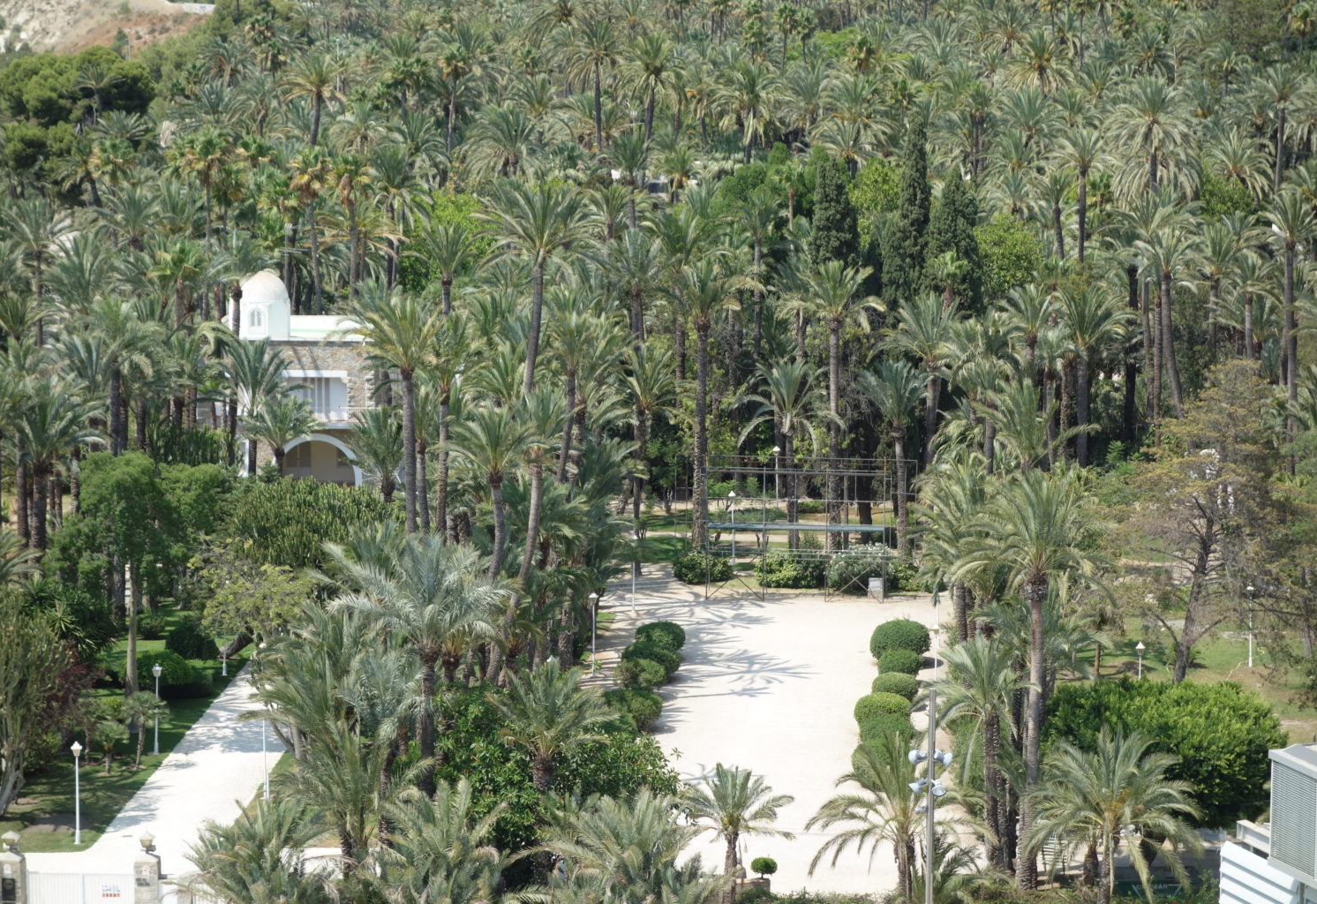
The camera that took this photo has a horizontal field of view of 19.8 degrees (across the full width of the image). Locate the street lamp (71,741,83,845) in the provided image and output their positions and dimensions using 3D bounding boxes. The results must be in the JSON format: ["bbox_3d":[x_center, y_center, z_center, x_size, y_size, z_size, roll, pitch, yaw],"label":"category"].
[{"bbox_3d":[-21.209,12.410,137.136,0.450,3.870,0.450,0,8,0],"label":"street lamp"}]

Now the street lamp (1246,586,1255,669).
[{"bbox_3d":[26.357,7.851,167.696,0.420,3.850,0.420,0,9,0],"label":"street lamp"}]

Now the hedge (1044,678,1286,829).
[{"bbox_3d":[18.778,11.275,139.526,8.600,5.000,6.200,0,9,0],"label":"hedge"}]

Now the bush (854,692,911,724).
[{"bbox_3d":[9.355,10.774,156.881,2.400,1.500,2.300,0,9,0],"label":"bush"}]

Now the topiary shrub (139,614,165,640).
[{"bbox_3d":[-22.666,7.819,168.414,1.232,1.135,1.232,0,9,0],"label":"topiary shrub"}]

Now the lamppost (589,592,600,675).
[{"bbox_3d":[-2.856,8.096,166.740,0.430,3.810,0.430,0,8,0],"label":"lamppost"}]

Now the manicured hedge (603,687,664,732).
[{"bbox_3d":[-1.016,10.684,156.889,2.450,1.620,2.400,0,8,0],"label":"manicured hedge"}]

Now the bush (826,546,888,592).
[{"bbox_3d":[10.240,5.850,194.070,3.170,2.100,2.700,0,9,0],"label":"bush"}]

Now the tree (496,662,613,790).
[{"bbox_3d":[-4.111,10.635,143.617,4.800,5.610,4.800,0,8,0],"label":"tree"}]

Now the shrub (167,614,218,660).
[{"bbox_3d":[-21.096,8.309,170.846,2.450,1.950,2.400,0,9,0],"label":"shrub"}]

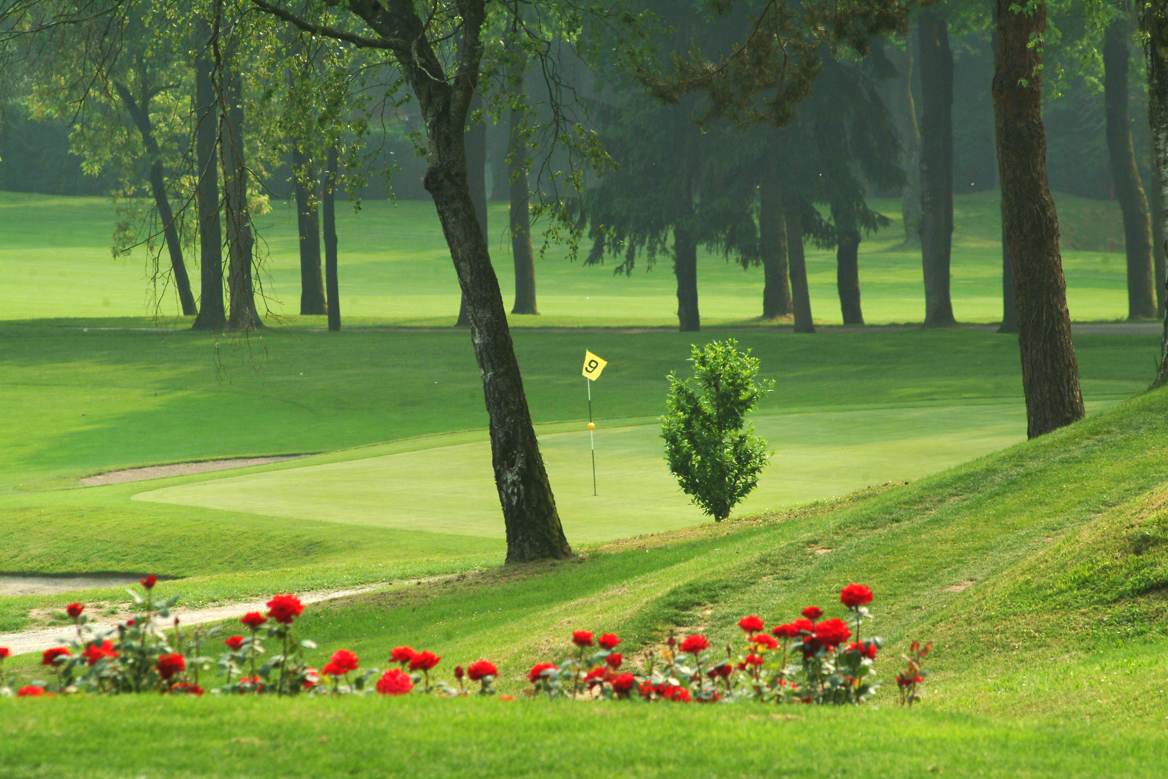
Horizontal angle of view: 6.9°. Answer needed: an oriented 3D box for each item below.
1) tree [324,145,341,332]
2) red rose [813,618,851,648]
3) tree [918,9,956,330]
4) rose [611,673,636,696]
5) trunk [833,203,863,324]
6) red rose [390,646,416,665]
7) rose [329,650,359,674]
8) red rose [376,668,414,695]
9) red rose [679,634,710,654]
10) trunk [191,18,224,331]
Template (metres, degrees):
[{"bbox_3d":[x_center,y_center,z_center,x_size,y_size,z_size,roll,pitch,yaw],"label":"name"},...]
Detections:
[{"bbox_3d":[-5.496,-3.281,212.000,0.360,4.100,0.340,0,2,0],"label":"tree"},{"bbox_3d":[0.703,0.690,27.600,0.109,0.085,0.109,0,2,0],"label":"red rose"},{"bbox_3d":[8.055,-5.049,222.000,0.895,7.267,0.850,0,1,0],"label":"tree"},{"bbox_3d":[0.128,0.938,31.000,0.079,0.074,0.075,0,1,0],"label":"rose"},{"bbox_3d":[6.069,-2.857,224.000,0.735,2.773,0.698,0,1,0],"label":"trunk"},{"bbox_3d":[-0.576,0.848,31.000,0.084,0.062,0.080,0,1,0],"label":"red rose"},{"bbox_3d":[-0.690,0.783,28.000,0.087,0.068,0.087,0,2,0],"label":"rose"},{"bbox_3d":[-0.524,0.813,27.000,0.102,0.080,0.098,0,2,0],"label":"red rose"},{"bbox_3d":[0.305,0.707,27.000,0.086,0.060,0.082,0,2,0],"label":"red rose"},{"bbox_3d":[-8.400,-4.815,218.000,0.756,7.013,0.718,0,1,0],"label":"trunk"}]

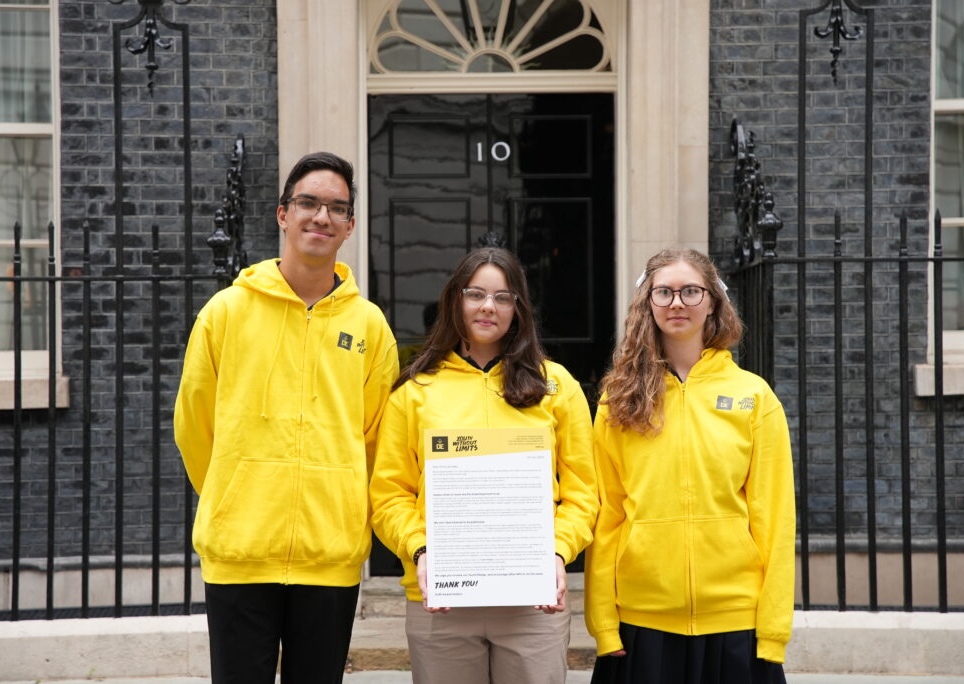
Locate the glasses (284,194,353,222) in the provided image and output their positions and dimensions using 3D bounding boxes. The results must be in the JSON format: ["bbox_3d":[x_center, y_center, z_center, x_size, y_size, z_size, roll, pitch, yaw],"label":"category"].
[{"bbox_3d":[-0.378,-0.296,4.520,0.147,0.045,0.140,11,-1,-14],"label":"glasses"}]

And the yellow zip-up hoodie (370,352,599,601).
[{"bbox_3d":[0.006,0.318,4.770,0.540,0.600,0.370,0,-1,2],"label":"yellow zip-up hoodie"}]

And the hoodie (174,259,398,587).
[{"bbox_3d":[-0.451,0.186,4.600,0.530,0.750,0.350,0,-1,-10],"label":"hoodie"}]

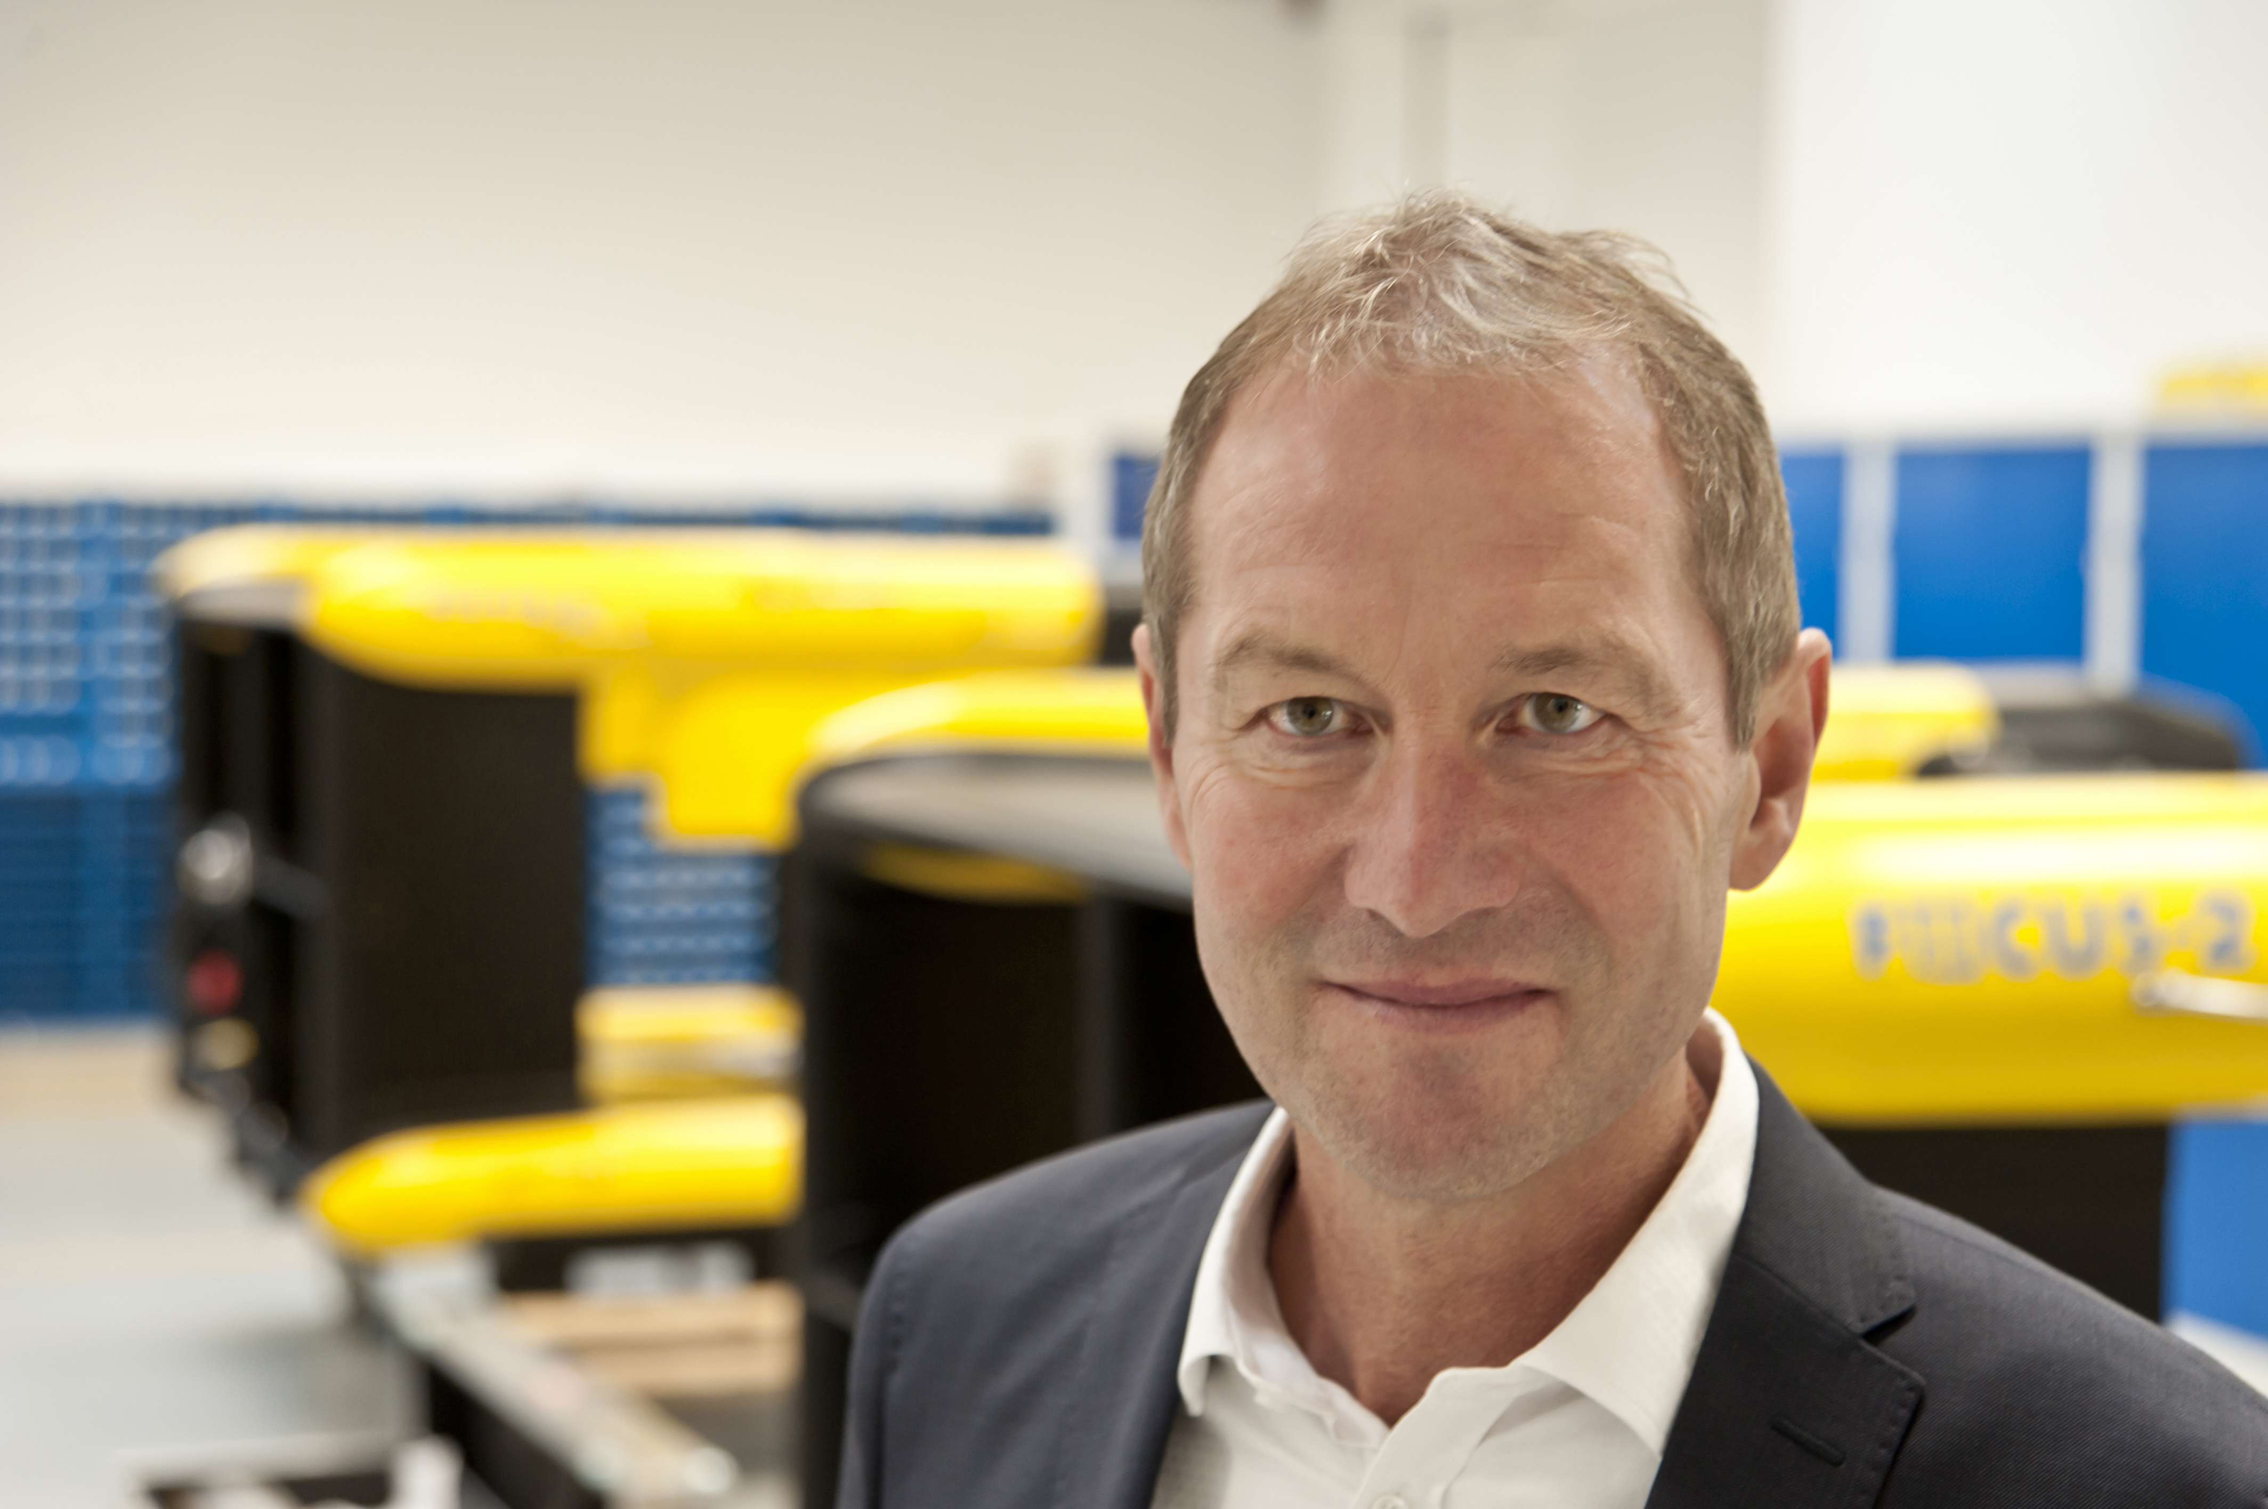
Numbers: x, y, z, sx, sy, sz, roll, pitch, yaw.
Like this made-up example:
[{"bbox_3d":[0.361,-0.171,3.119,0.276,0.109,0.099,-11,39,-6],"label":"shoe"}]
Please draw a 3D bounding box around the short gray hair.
[{"bbox_3d":[0.090,-0.060,1.120,0.172,0.183,0.187,1,3,12],"label":"short gray hair"}]

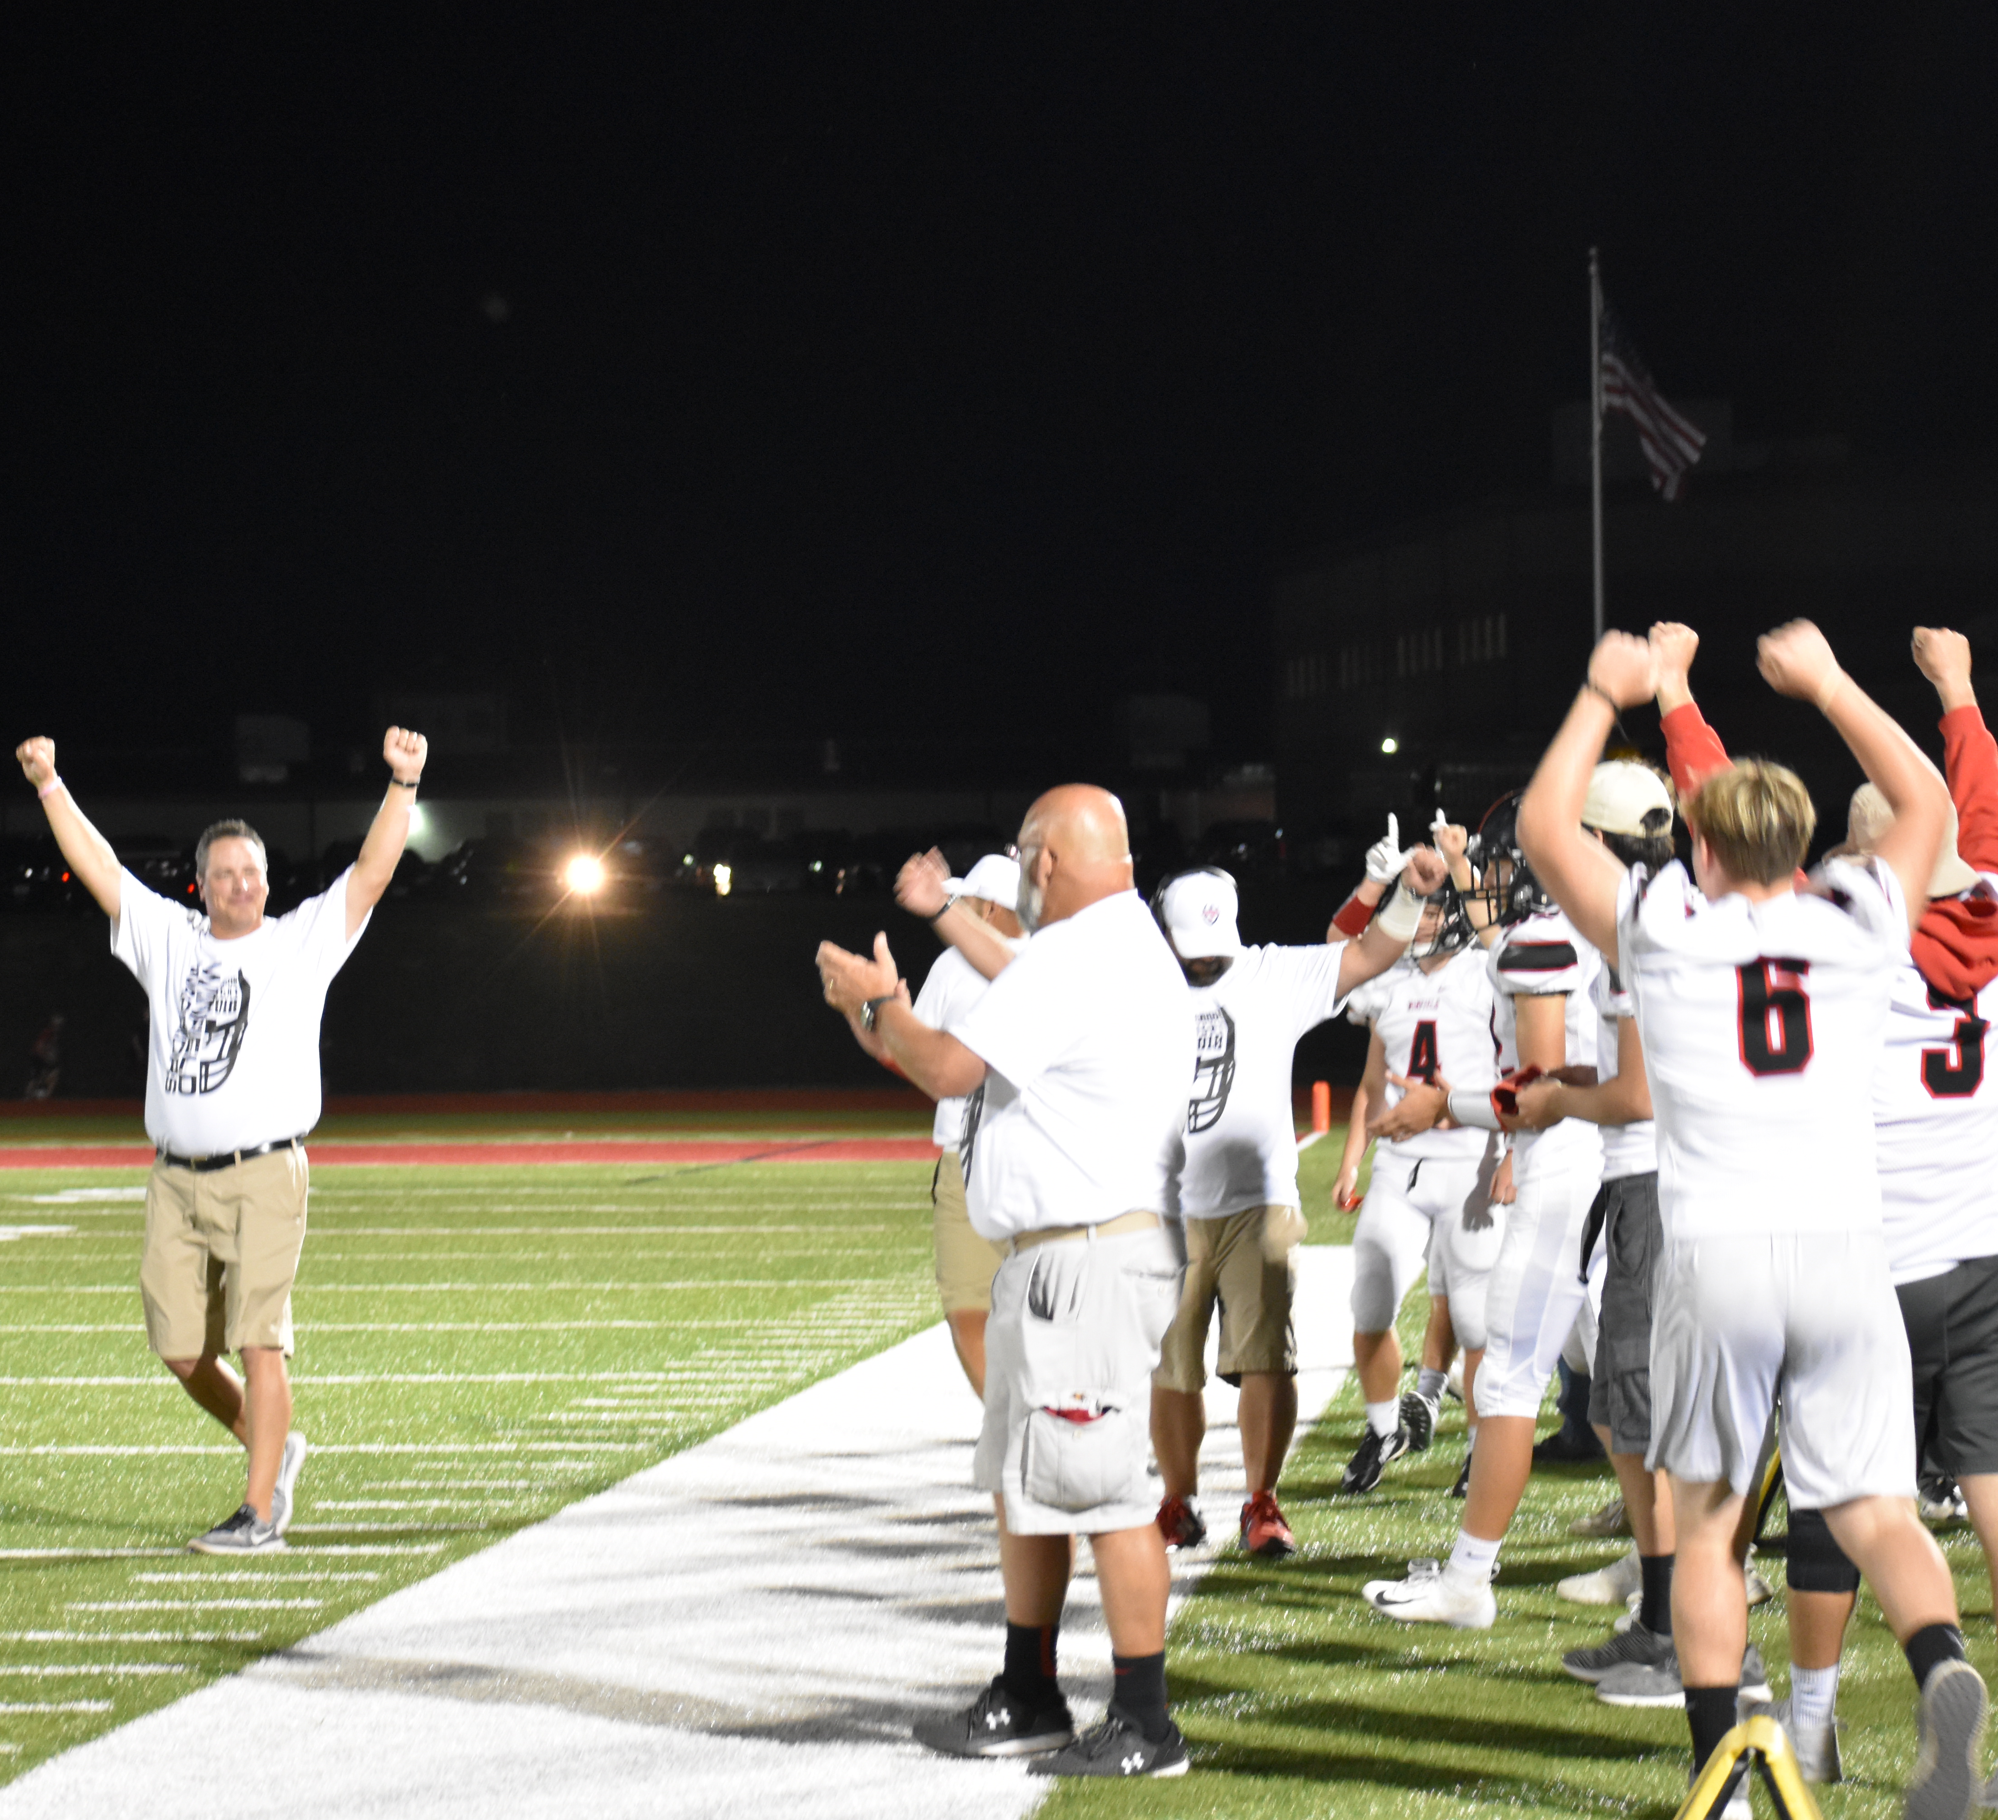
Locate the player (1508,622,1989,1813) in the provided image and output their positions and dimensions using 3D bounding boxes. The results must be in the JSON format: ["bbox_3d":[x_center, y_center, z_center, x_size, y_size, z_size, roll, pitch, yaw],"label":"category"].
[{"bbox_3d":[1.281,0.534,13.600,0.790,2.050,0.660,-1,-1,-7],"label":"player"}]

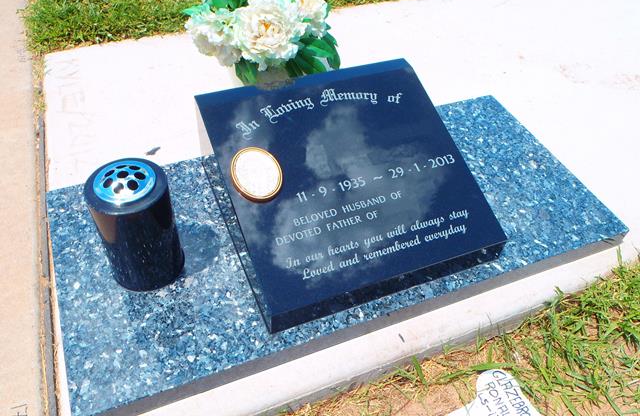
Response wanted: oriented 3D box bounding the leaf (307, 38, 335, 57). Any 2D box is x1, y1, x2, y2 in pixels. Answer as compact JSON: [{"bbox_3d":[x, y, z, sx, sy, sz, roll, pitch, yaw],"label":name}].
[{"bbox_3d":[0.001,-0.343,1.107,0.068,0.018,0.038,14,65,-27],"label":"leaf"}]

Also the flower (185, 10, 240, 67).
[{"bbox_3d":[-0.203,-0.331,1.015,0.105,0.110,0.075,25,22,16],"label":"flower"}]

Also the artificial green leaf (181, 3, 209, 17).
[{"bbox_3d":[-0.238,-0.379,0.988,0.058,0.014,0.030,-23,71,-28],"label":"artificial green leaf"}]

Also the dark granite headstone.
[{"bbox_3d":[0.051,-0.059,0.972,0.451,0.158,0.432,-15,51,-18],"label":"dark granite headstone"}]

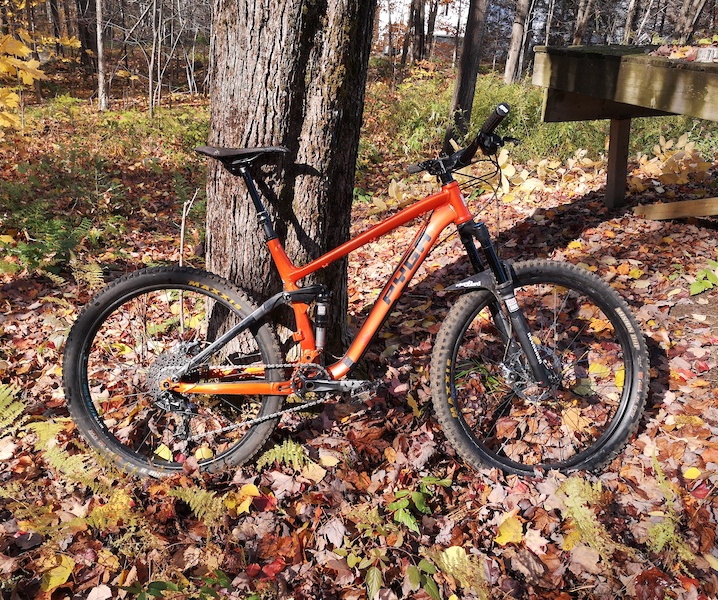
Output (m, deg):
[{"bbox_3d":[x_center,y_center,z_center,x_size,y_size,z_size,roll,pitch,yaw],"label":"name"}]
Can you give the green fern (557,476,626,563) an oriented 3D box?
[{"bbox_3d":[0.638,0.600,1.713,0.175,0.155,0.160,0,25,0],"label":"green fern"}]

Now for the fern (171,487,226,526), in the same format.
[{"bbox_3d":[-0.475,0.611,1.849,0.160,0.070,0.090,0,25,0],"label":"fern"}]

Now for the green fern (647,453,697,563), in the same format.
[{"bbox_3d":[0.864,0.575,1.720,0.130,0.194,0.220,0,25,0],"label":"green fern"}]

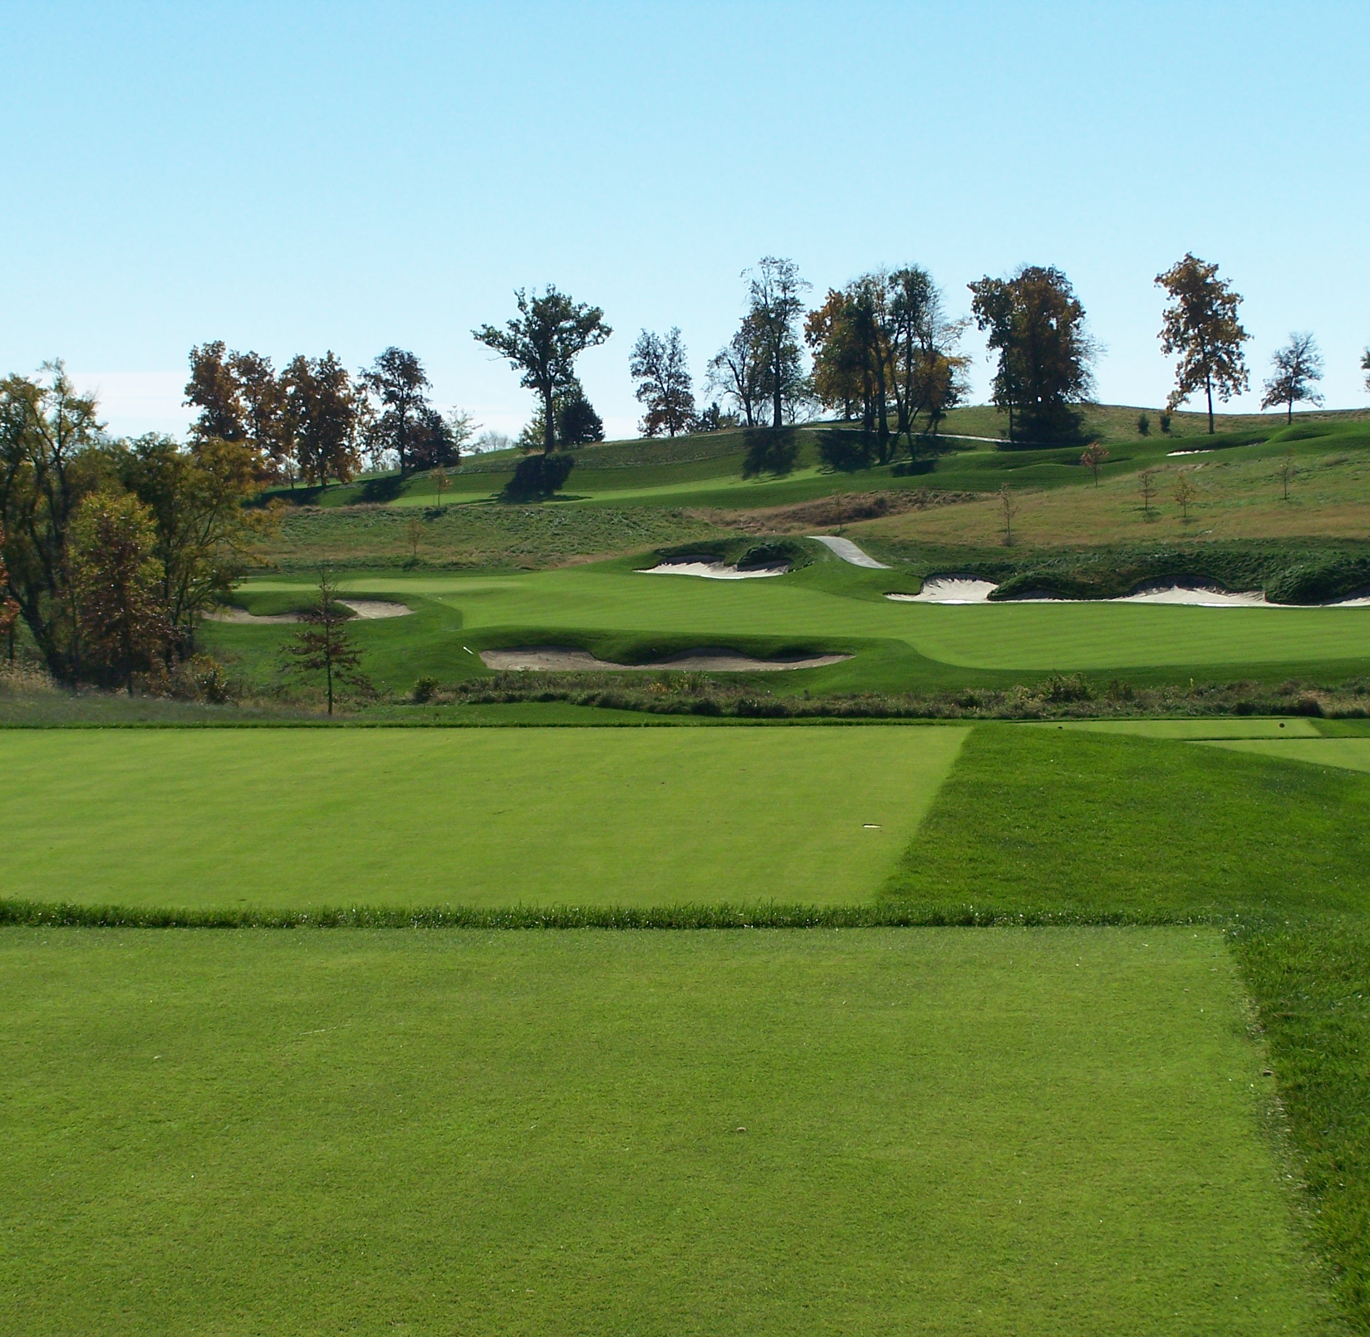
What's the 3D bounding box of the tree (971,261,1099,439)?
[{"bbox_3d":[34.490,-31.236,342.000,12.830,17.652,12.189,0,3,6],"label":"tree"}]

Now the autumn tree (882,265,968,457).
[{"bbox_3d":[22.680,-28.900,325.000,7.730,18.090,7.350,0,2,0],"label":"autumn tree"}]

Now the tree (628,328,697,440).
[{"bbox_3d":[-2.343,-29.240,352.000,6.816,11.213,6.475,0,3,0],"label":"tree"}]

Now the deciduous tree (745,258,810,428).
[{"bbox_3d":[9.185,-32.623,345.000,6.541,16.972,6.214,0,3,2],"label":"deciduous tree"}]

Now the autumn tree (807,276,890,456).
[{"bbox_3d":[15.640,-29.010,330.000,7.990,17.170,7.590,0,2,0],"label":"autumn tree"}]

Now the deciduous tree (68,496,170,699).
[{"bbox_3d":[-16.910,-2.260,103.000,2.950,6.060,2.800,0,2,0],"label":"deciduous tree"}]

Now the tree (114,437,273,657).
[{"bbox_3d":[-17.040,-4.110,120.000,5.570,8.180,5.290,0,2,0],"label":"tree"}]

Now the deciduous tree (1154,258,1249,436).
[{"bbox_3d":[48.700,-30.670,325.000,8.910,16.910,8.470,0,2,0],"label":"deciduous tree"}]

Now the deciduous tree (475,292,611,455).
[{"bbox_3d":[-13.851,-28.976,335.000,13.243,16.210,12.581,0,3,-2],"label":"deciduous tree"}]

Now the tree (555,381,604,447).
[{"bbox_3d":[-11.190,-26.930,365.000,5.450,6.620,5.180,0,2,0],"label":"tree"}]

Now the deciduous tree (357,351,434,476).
[{"bbox_3d":[-30.280,-27.000,360.000,7.840,13.210,7.450,0,2,0],"label":"deciduous tree"}]

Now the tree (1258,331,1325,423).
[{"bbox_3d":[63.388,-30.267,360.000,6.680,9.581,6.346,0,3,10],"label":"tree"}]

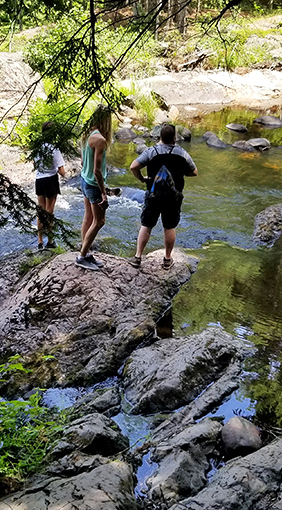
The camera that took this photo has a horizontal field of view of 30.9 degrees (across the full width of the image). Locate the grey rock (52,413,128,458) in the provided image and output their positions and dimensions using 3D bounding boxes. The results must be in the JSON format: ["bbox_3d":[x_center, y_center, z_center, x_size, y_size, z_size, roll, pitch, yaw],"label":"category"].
[{"bbox_3d":[-0.421,1.468,4.177,0.570,0.300,0.420,1,22,0],"label":"grey rock"}]

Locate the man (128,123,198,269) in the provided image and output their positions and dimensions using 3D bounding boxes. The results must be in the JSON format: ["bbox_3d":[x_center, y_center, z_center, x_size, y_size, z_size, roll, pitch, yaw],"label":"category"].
[{"bbox_3d":[0.271,-0.674,6.145,0.780,1.740,0.460,3,22,5],"label":"man"}]

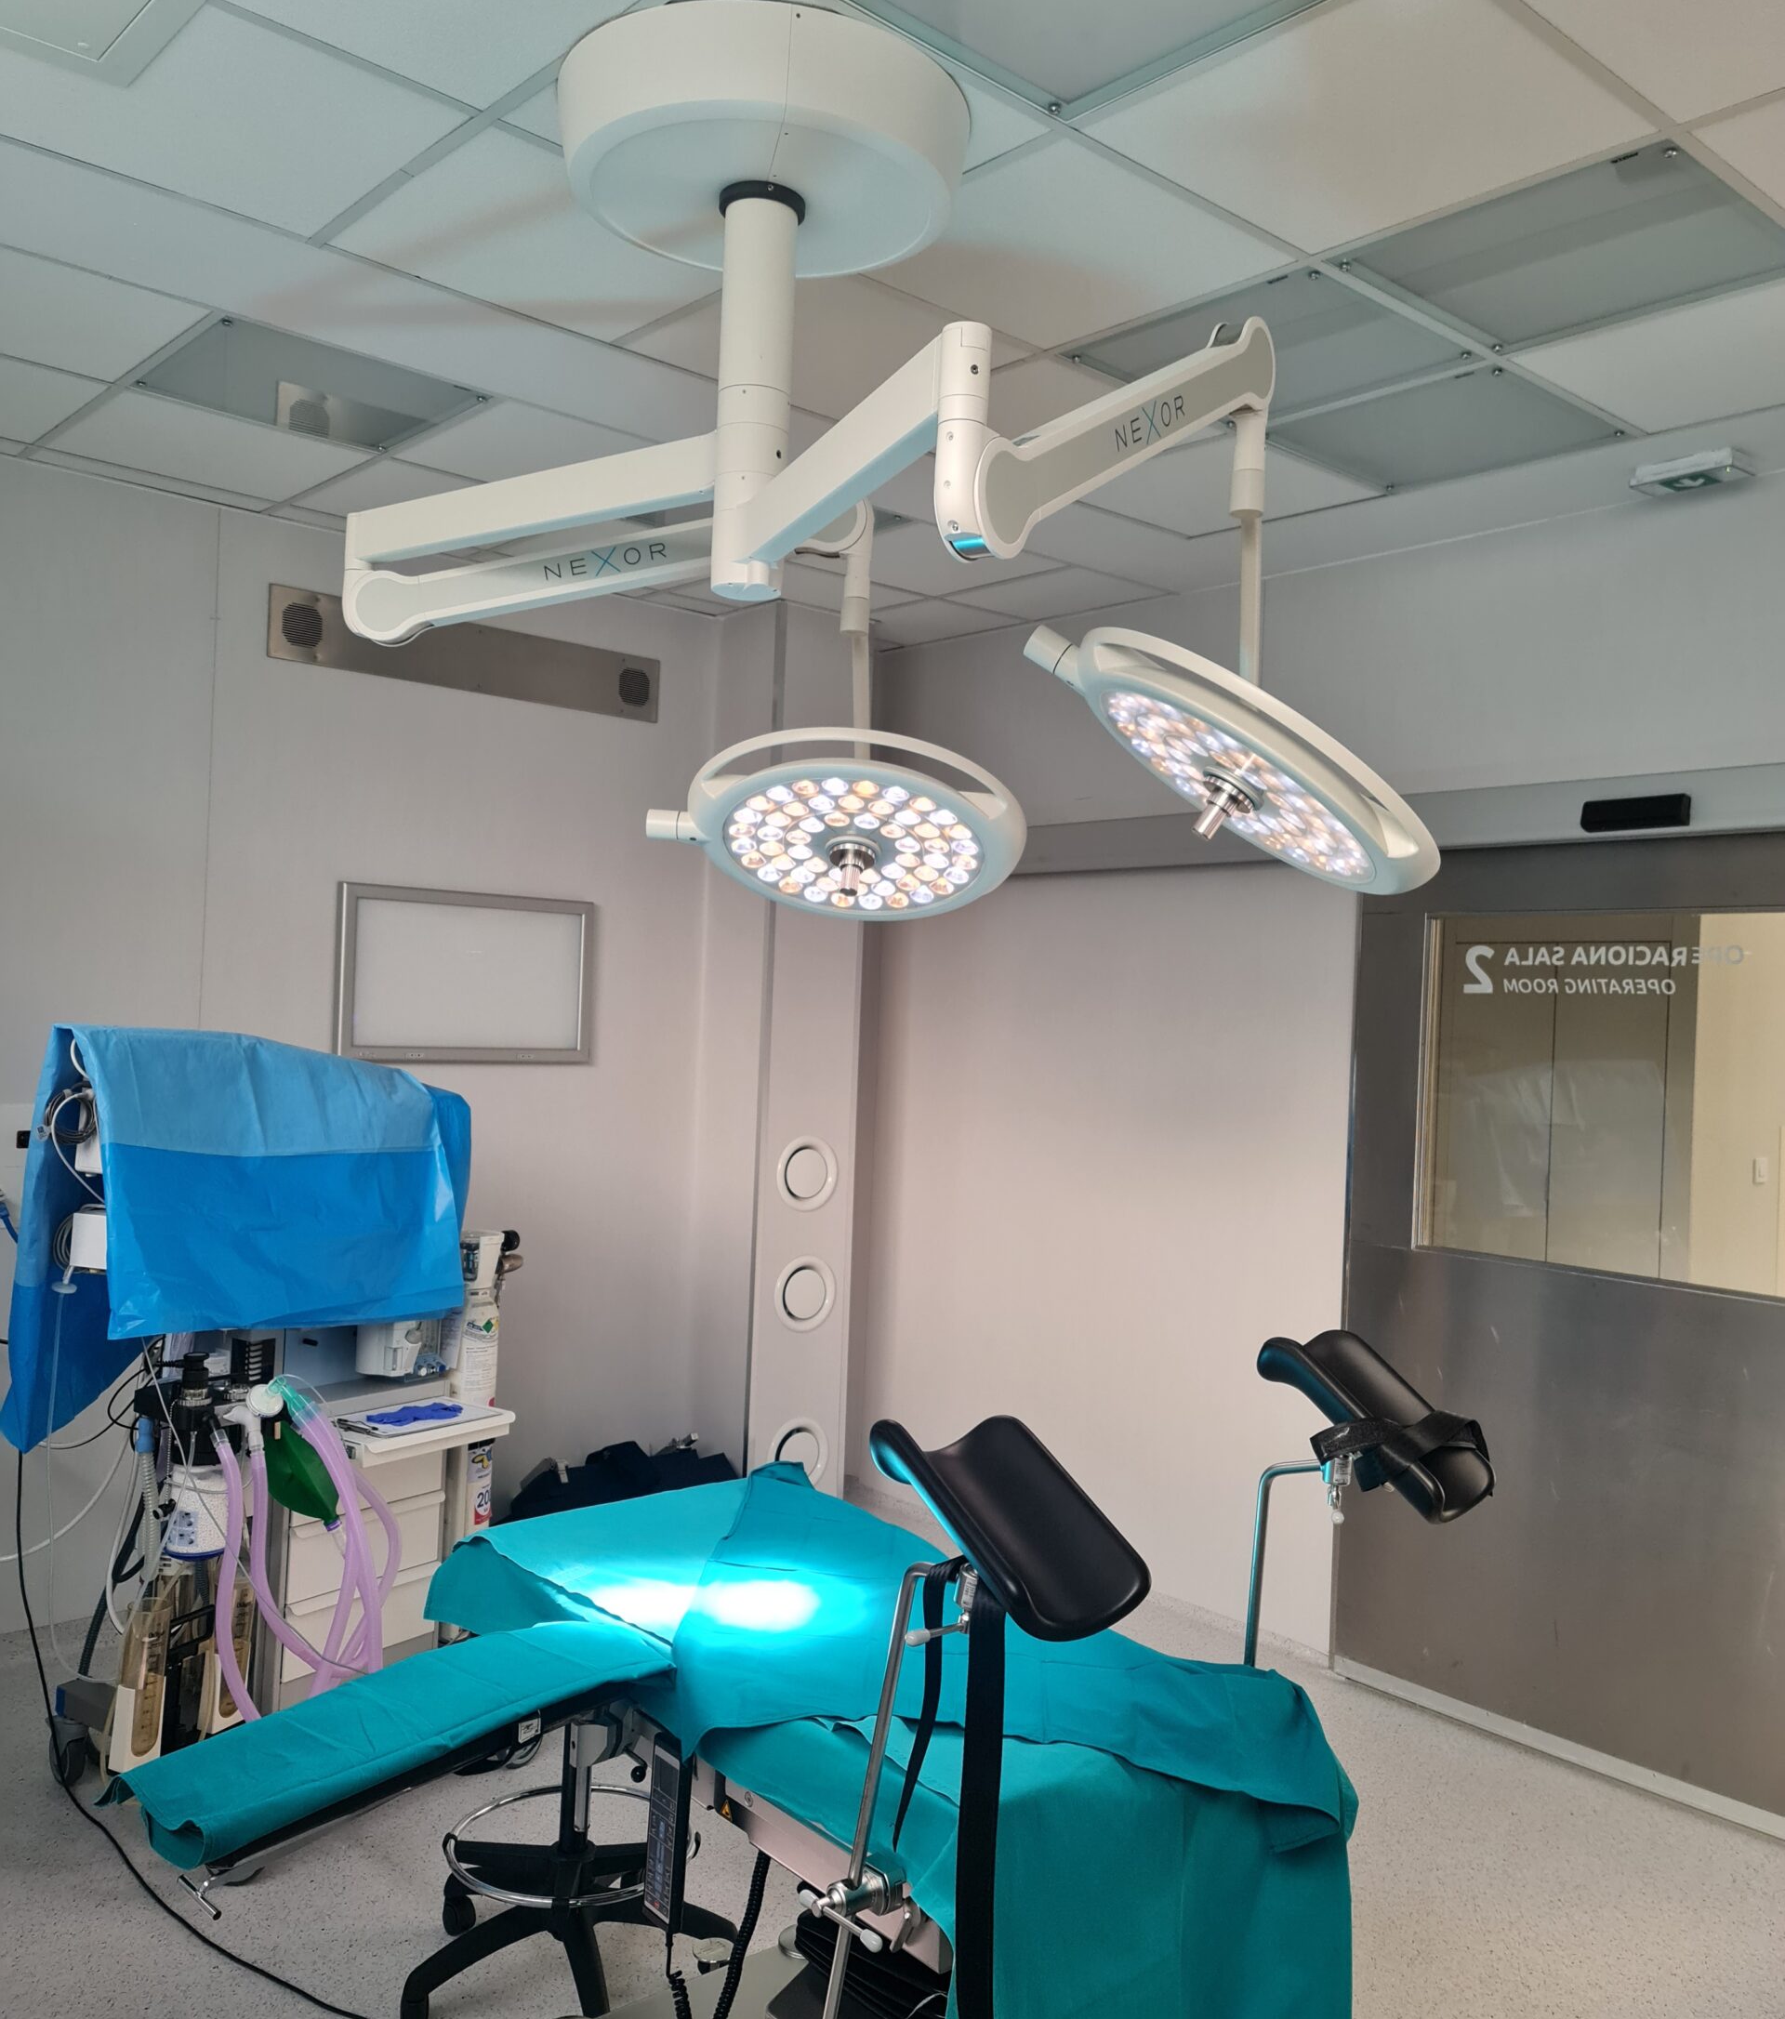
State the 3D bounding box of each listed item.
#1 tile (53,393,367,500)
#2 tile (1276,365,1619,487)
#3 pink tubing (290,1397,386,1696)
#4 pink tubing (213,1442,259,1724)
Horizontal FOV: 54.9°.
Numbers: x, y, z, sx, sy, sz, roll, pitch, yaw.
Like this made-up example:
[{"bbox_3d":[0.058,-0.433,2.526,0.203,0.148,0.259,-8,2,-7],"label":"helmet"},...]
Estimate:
[{"bbox_3d":[-1.655,-1.361,4.174,0.594,0.020,0.594,2,0,-42],"label":"tile"},{"bbox_3d":[1.174,-1.243,3.697,0.594,0.020,0.594,2,0,-42],"label":"tile"},{"bbox_3d":[-1.248,1.214,3.890,0.220,0.650,0.100,2,0,-42],"label":"pink tubing"},{"bbox_3d":[-1.426,1.254,3.733,0.085,0.630,0.060,2,0,-42],"label":"pink tubing"}]

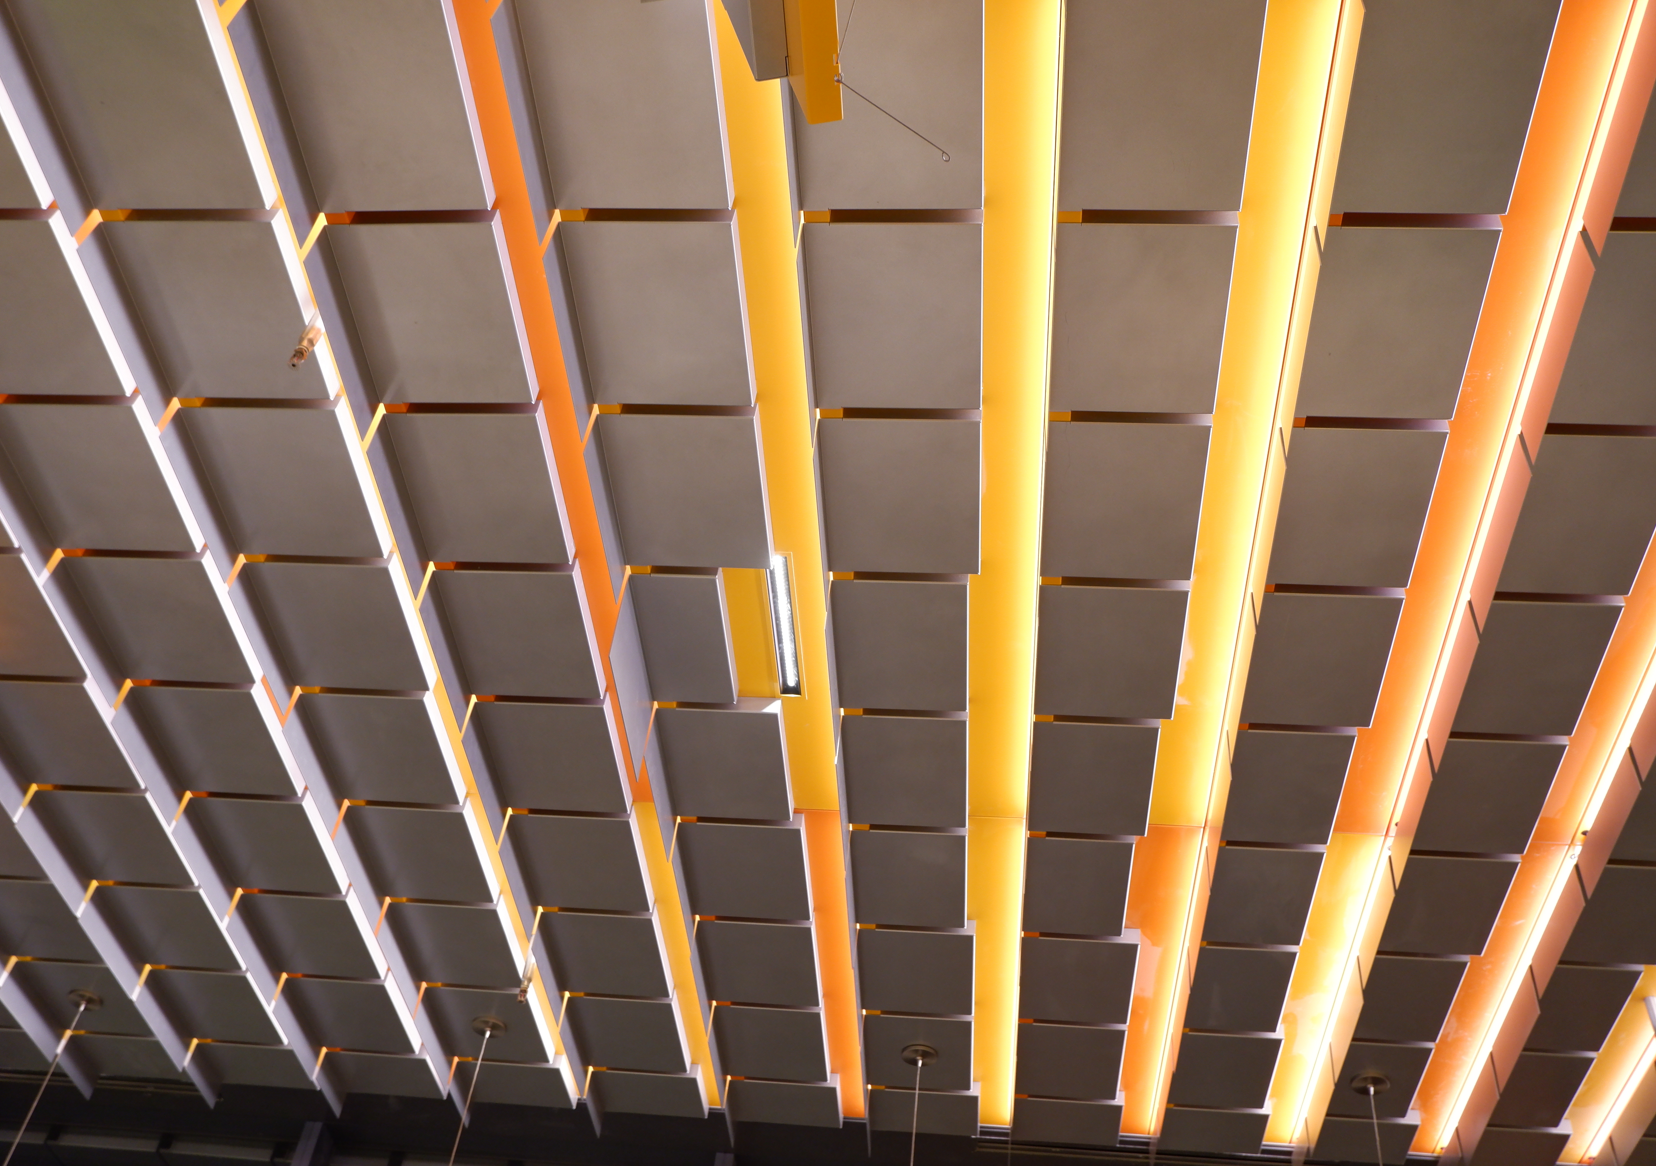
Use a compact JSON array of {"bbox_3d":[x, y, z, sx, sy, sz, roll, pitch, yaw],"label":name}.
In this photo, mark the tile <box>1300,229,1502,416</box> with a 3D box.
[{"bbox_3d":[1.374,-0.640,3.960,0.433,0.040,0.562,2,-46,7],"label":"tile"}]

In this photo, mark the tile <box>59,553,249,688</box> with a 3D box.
[{"bbox_3d":[-2.151,0.116,5.205,0.460,0.040,0.562,2,-46,7],"label":"tile"}]

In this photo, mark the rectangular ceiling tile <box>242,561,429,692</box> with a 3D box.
[{"bbox_3d":[-1.553,0.134,5.135,0.459,0.040,0.562,2,-46,7],"label":"rectangular ceiling tile"}]

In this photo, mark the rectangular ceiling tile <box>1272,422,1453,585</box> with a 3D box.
[{"bbox_3d":[1.409,-0.207,4.373,0.435,0.040,0.562,2,-46,7],"label":"rectangular ceiling tile"}]

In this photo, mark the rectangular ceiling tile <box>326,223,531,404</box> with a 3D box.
[{"bbox_3d":[-1.036,-0.714,4.240,0.434,0.040,0.562,2,-46,7],"label":"rectangular ceiling tile"}]

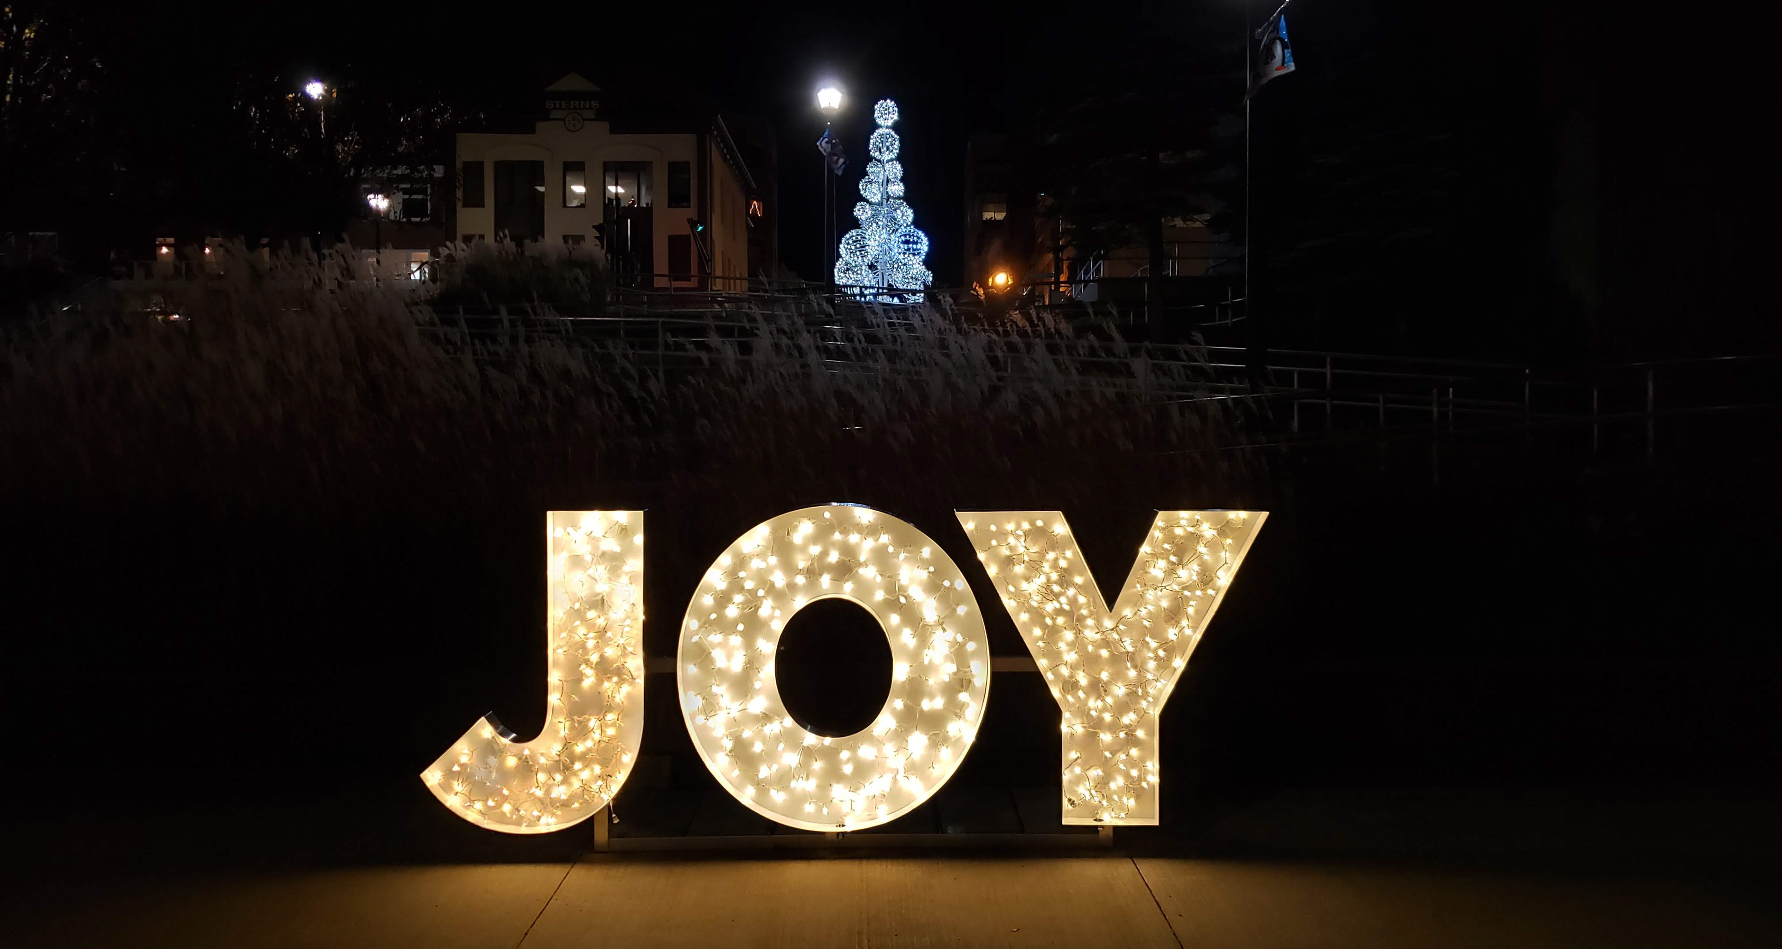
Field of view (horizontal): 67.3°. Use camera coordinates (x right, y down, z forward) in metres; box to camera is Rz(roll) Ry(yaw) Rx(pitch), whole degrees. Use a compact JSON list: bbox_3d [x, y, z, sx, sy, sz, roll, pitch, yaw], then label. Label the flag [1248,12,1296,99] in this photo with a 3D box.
[{"bbox_3d":[4.182,-4.595,14.700,0.550,0.970,0.200,0,2,11],"label":"flag"}]

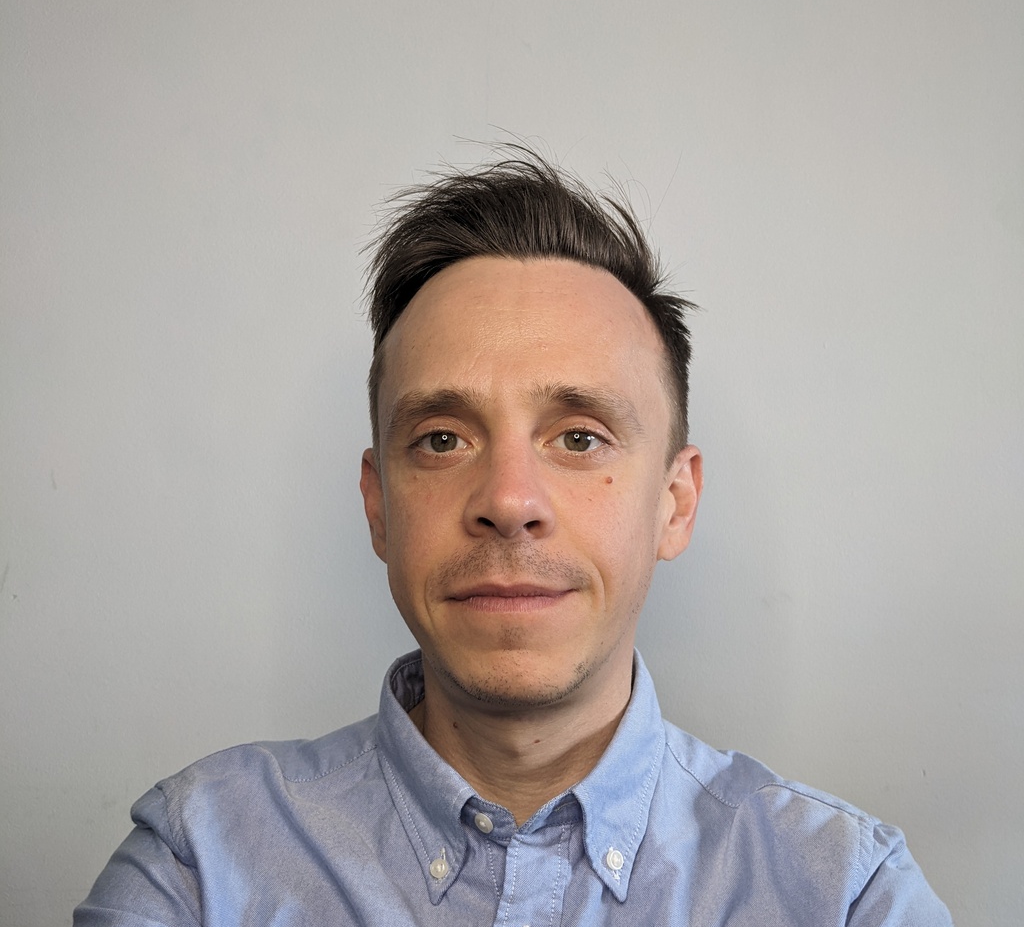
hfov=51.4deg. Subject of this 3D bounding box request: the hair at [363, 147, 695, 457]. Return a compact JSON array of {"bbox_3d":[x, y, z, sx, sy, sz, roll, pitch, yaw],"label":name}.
[{"bbox_3d":[0.011,-0.073,0.588,0.182,0.182,0.205,-1,-8,6],"label":"hair"}]

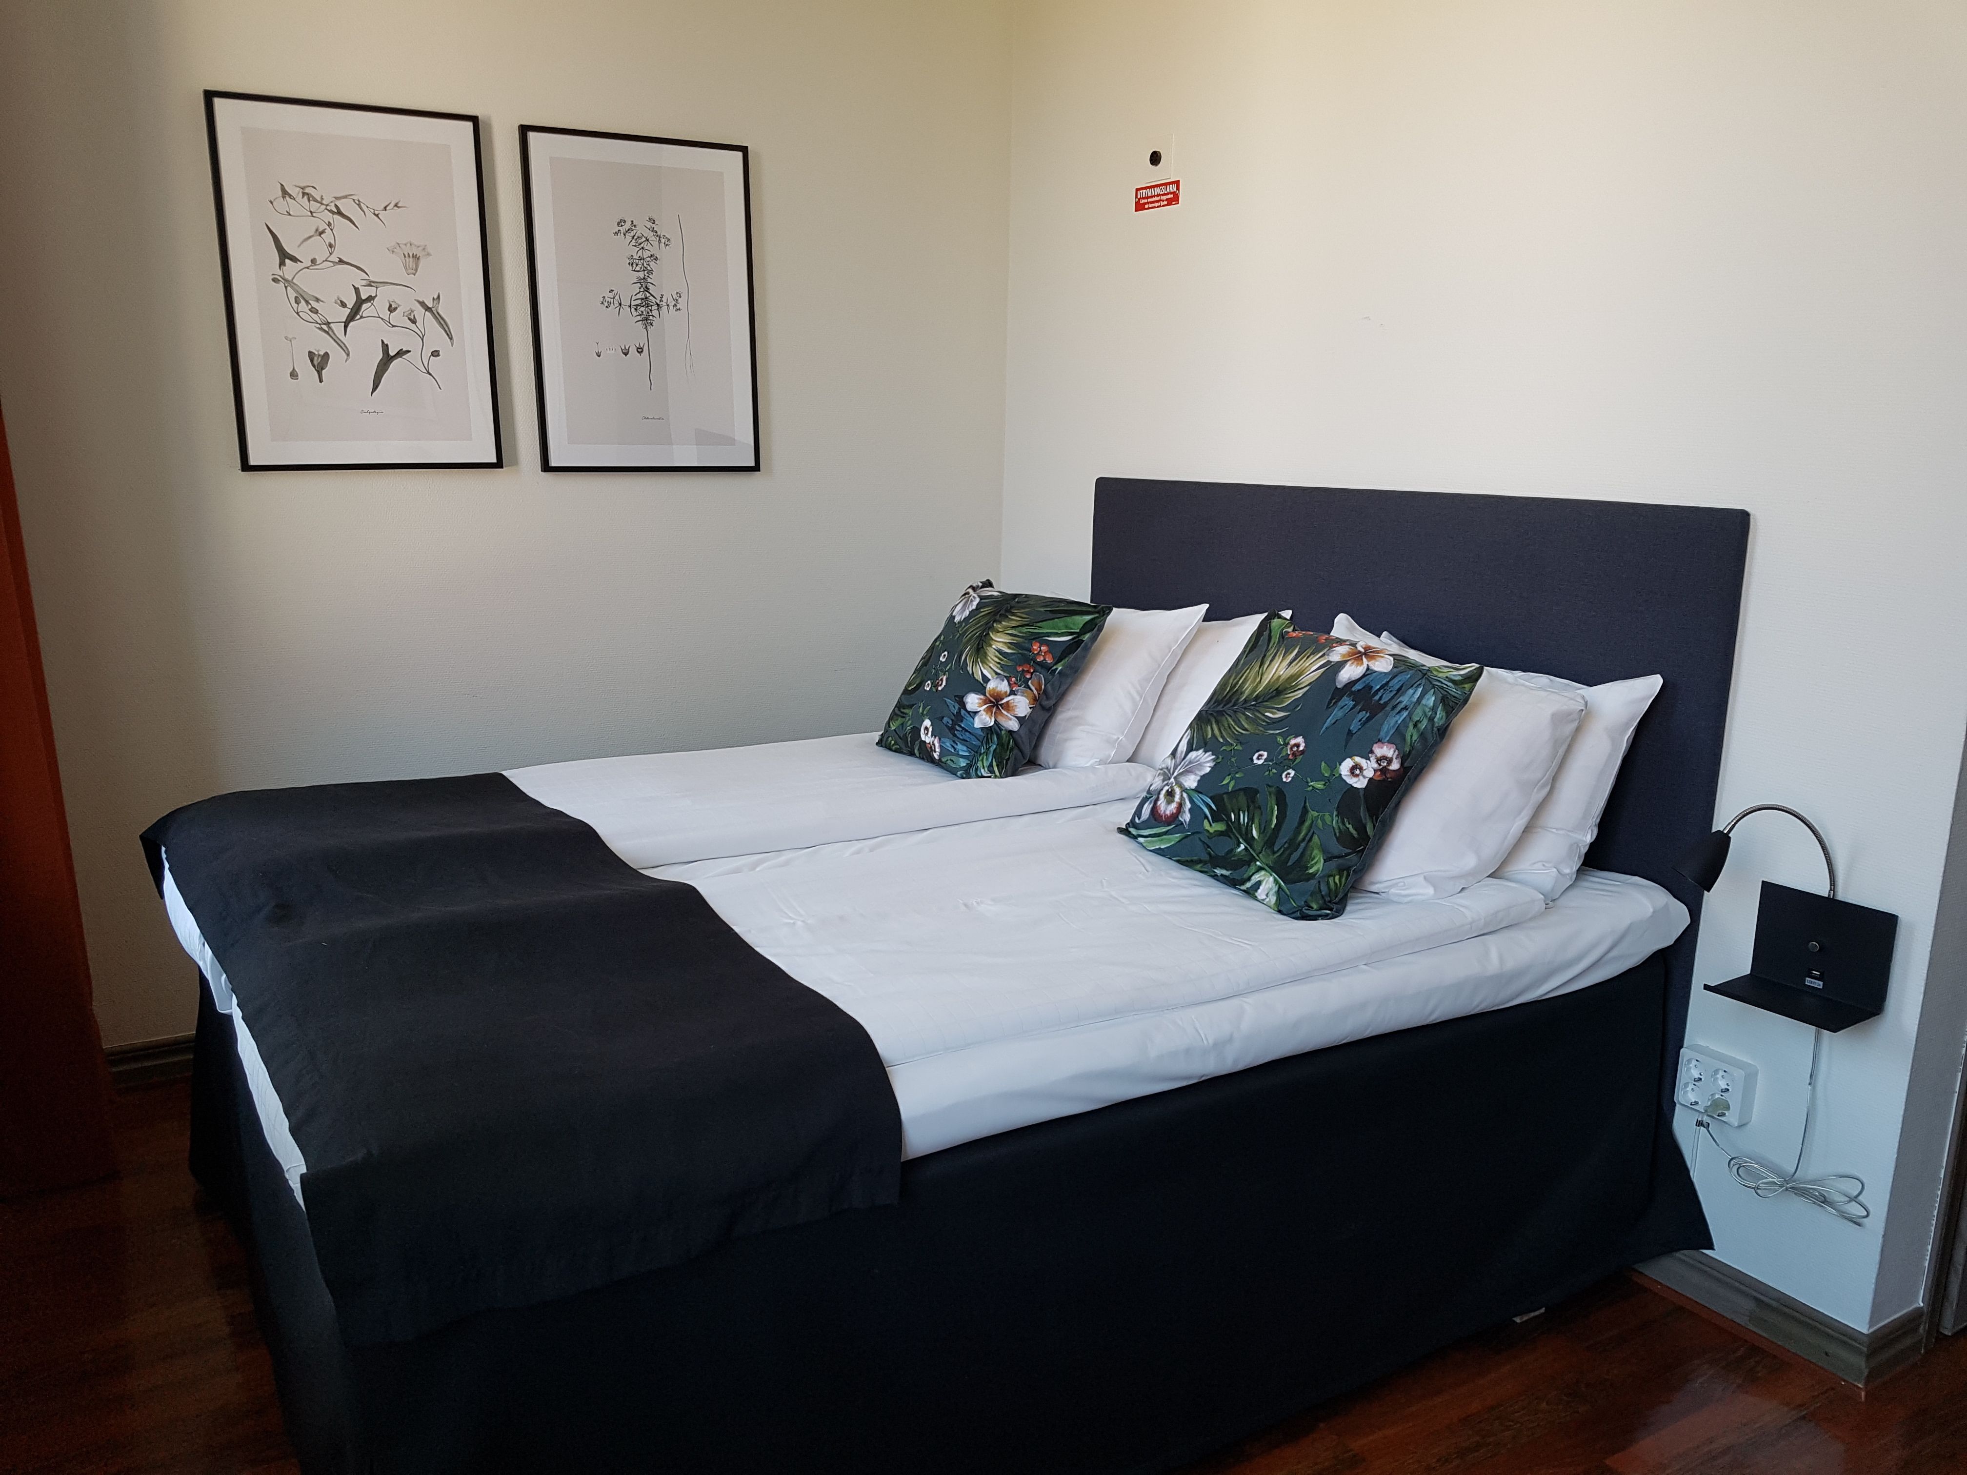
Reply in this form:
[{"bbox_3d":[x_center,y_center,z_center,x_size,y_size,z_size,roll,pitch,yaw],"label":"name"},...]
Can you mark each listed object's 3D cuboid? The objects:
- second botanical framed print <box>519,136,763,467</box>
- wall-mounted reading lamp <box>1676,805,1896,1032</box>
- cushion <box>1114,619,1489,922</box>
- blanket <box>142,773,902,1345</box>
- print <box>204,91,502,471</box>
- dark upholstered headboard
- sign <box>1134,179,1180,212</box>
[{"bbox_3d":[-0.762,-0.969,3.335,0.515,0.715,0.025,-7,14,-30],"label":"second botanical framed print"},{"bbox_3d":[1.191,0.262,2.216,0.235,0.315,0.245,-8,15,-34],"label":"wall-mounted reading lamp"},{"bbox_3d":[0.547,0.030,2.547,0.140,0.480,0.480,41,-11,-35],"label":"cushion"},{"bbox_3d":[-0.819,0.358,2.263,0.680,0.275,1.620,-8,15,-34],"label":"blanket"},{"bbox_3d":[-1.276,-0.915,3.038,0.515,0.715,0.025,-7,14,-30],"label":"print"},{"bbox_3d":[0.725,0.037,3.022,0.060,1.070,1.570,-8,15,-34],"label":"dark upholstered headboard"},{"bbox_3d":[0.388,-1.208,3.303,0.008,0.053,0.147,-8,15,-34],"label":"sign"}]

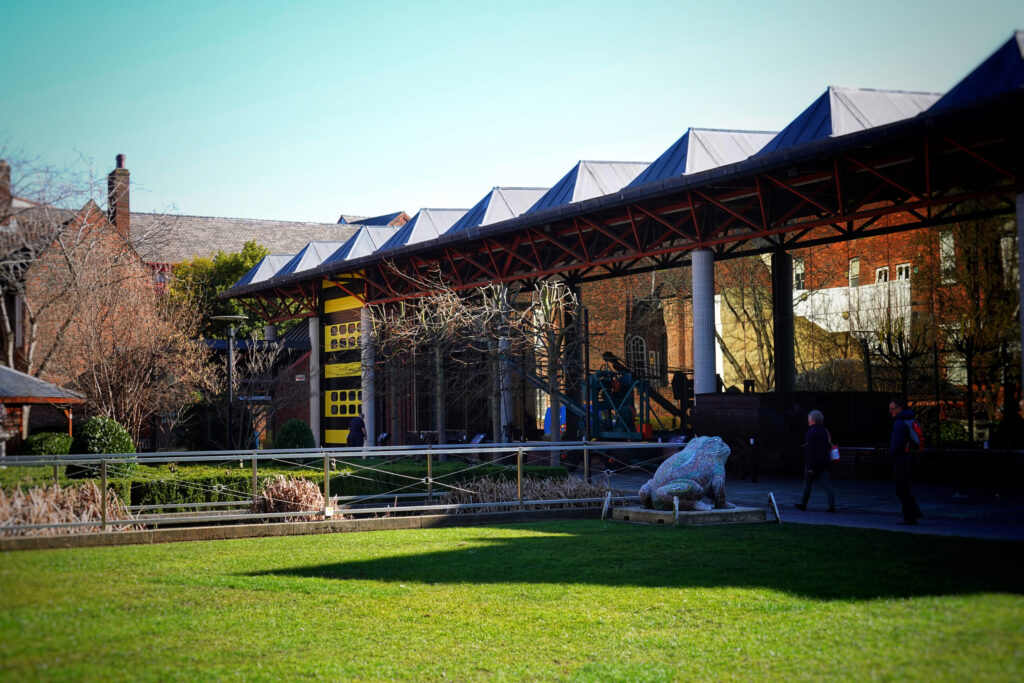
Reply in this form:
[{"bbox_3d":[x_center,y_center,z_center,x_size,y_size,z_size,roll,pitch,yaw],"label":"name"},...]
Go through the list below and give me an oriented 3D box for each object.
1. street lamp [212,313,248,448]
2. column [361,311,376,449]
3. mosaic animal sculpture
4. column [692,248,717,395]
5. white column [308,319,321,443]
[{"bbox_3d":[-7.336,1.466,36.976,1.040,4.256,1.040,1,-4,-30],"label":"street lamp"},{"bbox_3d":[-5.493,1.594,54.348,0.540,5.803,0.540,-1,-3,0],"label":"column"},{"bbox_3d":[2.587,1.927,20.940,1.170,1.070,0.950,1,-4,-30],"label":"mosaic animal sculpture"},{"bbox_3d":[4.918,0.522,36.275,0.570,5.781,0.570,1,-4,-30],"label":"column"},{"bbox_3d":[-8.179,1.887,59.010,0.470,5.778,0.470,1,-4,-30],"label":"white column"}]

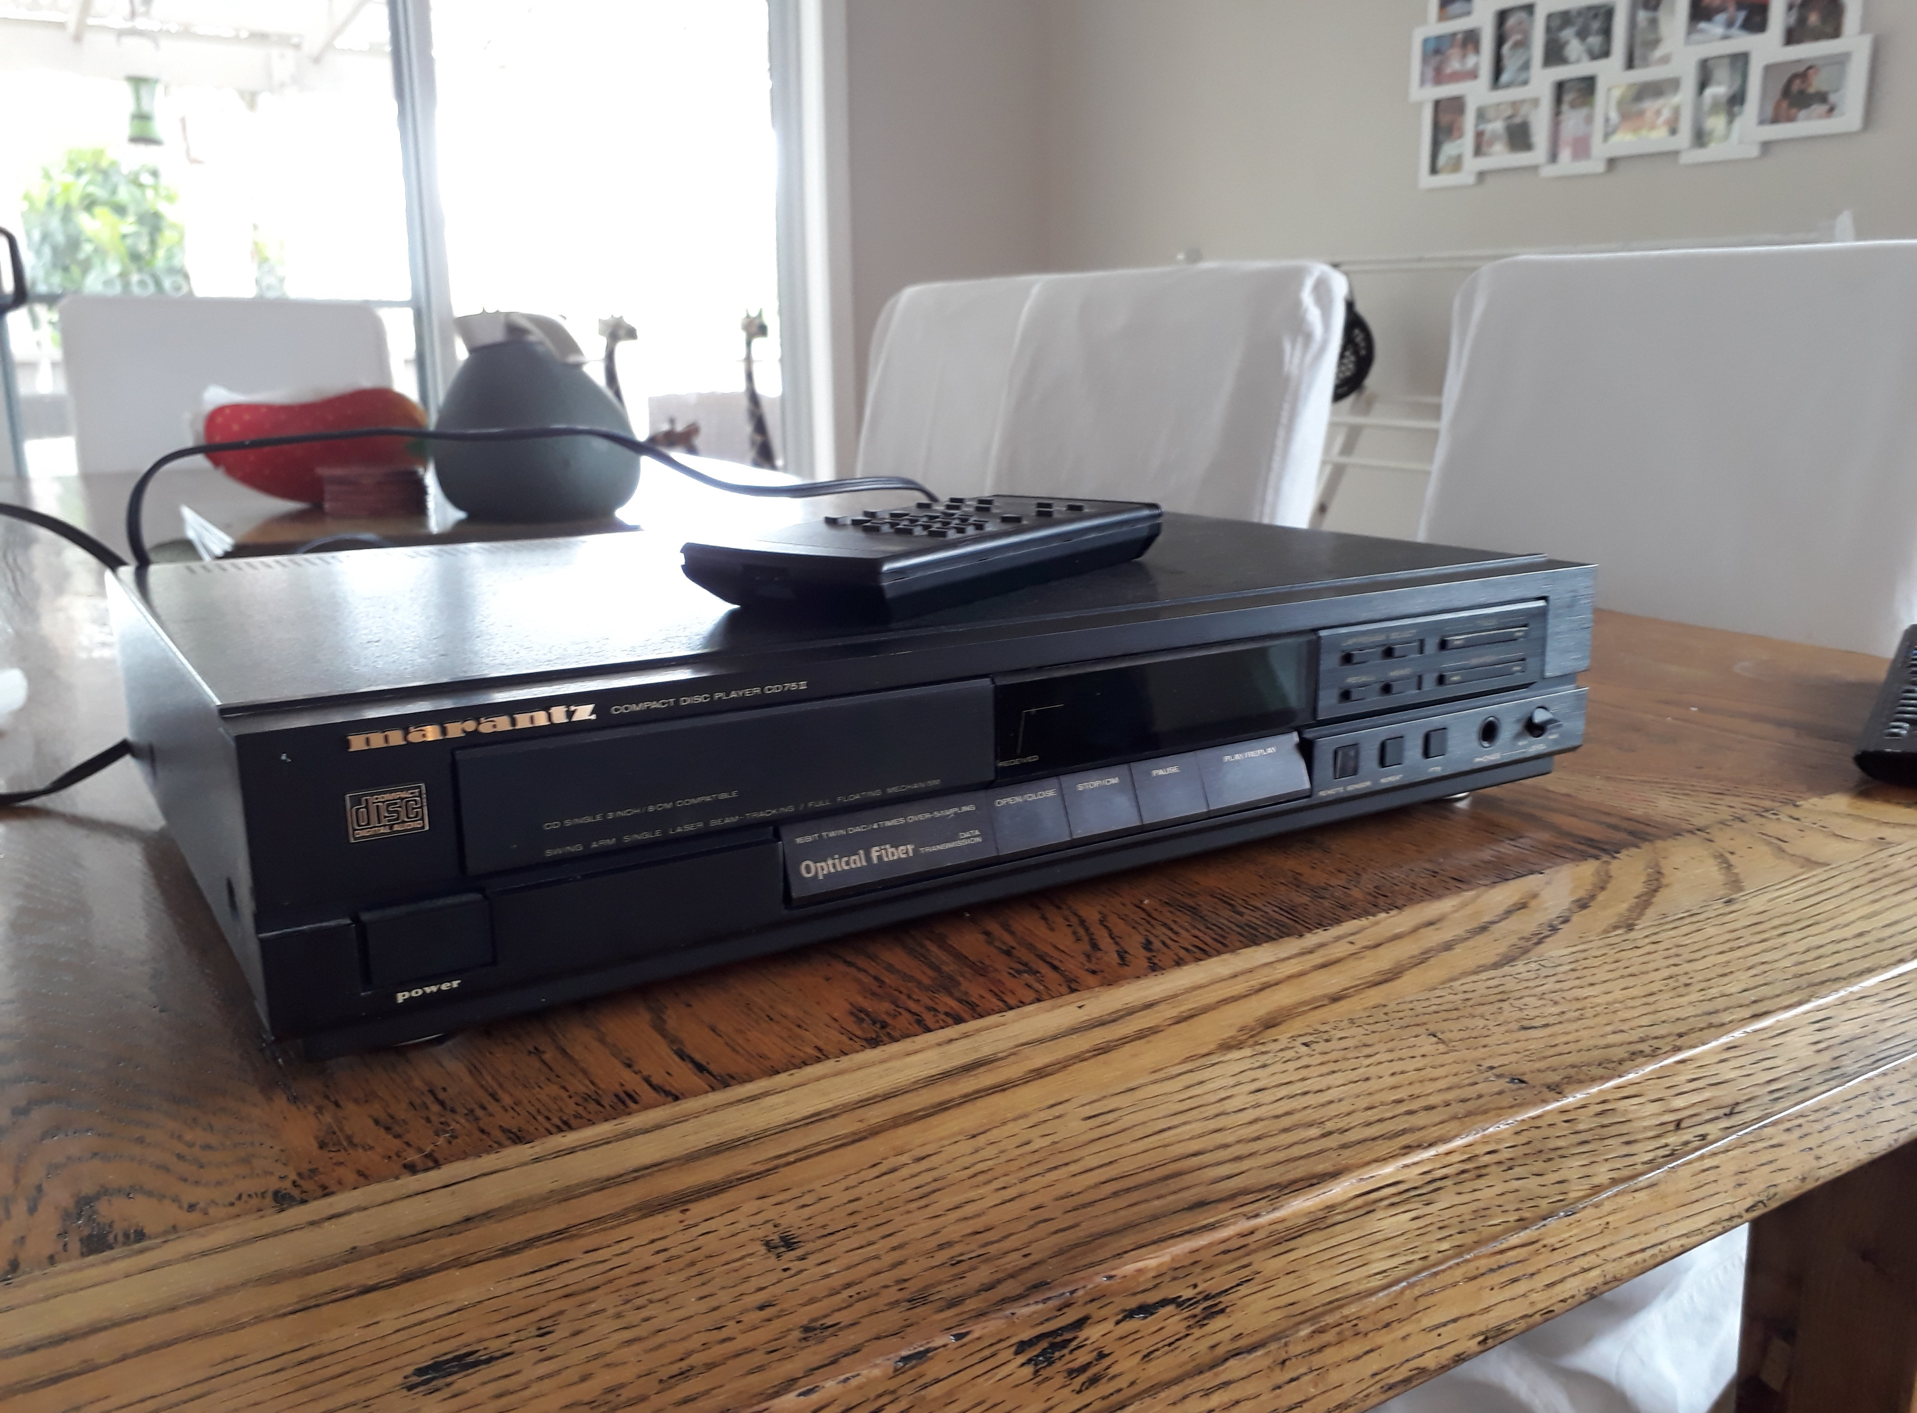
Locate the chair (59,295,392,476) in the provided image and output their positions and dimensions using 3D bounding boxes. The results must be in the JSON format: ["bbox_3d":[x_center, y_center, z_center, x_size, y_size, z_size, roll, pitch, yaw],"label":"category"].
[{"bbox_3d":[-0.983,-0.095,2.228,0.475,0.999,0.570,-10,16,-36],"label":"chair"}]

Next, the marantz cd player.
[{"bbox_3d":[-0.038,-0.008,0.520,0.420,0.082,0.288,-9,15,-32],"label":"marantz cd player"}]

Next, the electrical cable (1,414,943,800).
[{"bbox_3d":[-0.202,-0.056,0.633,0.440,0.126,0.120,-9,15,-32],"label":"electrical cable"}]

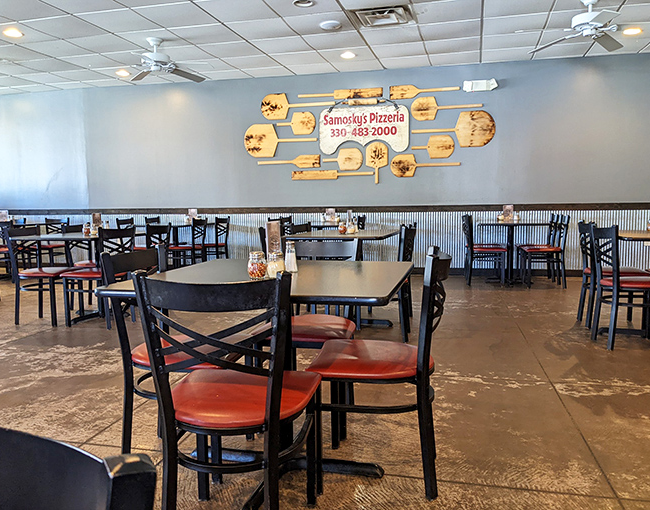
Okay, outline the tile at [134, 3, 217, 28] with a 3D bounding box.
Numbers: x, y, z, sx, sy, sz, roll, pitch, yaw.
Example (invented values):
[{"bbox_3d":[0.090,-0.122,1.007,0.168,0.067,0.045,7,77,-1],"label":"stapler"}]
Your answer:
[{"bbox_3d":[-1.358,-2.223,4.907,0.600,0.020,0.600,1,6,14],"label":"tile"}]

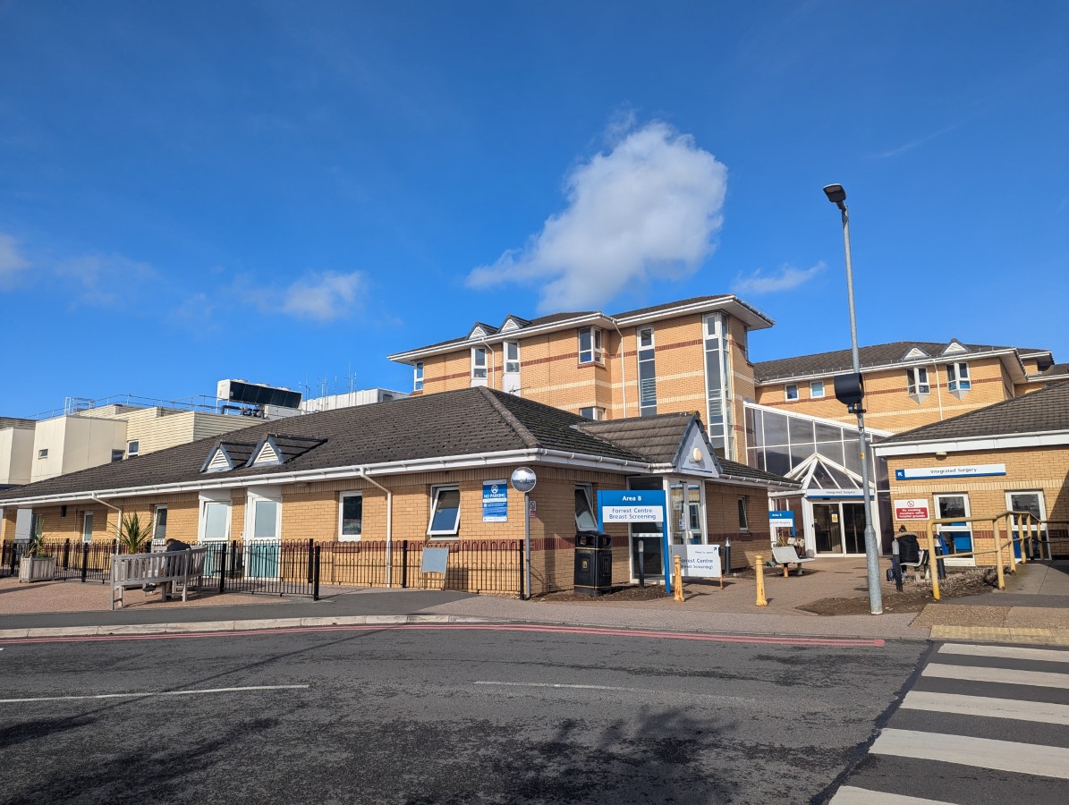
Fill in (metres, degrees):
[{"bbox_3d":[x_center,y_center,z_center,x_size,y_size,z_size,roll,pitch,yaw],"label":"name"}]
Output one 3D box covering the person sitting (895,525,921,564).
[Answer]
[{"bbox_3d":[7.908,3.228,15.934,0.640,1.200,0.480,-8,-12,35],"label":"person sitting"}]

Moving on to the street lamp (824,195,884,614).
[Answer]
[{"bbox_3d":[4.448,-0.122,10.486,0.400,6.080,0.750,-6,-11,27],"label":"street lamp"}]

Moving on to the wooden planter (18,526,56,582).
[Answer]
[{"bbox_3d":[-12.352,3.811,18.421,0.600,1.300,0.600,-8,-12,35],"label":"wooden planter"}]

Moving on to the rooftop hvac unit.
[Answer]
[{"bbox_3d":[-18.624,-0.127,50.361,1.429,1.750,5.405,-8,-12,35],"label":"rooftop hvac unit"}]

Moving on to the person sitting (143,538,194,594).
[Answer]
[{"bbox_3d":[-6.490,2.968,13.239,0.740,1.050,0.500,1,-10,-10],"label":"person sitting"}]

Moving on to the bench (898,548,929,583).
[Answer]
[{"bbox_3d":[8.232,3.505,16.190,0.550,0.730,1.550,-8,-12,35],"label":"bench"}]

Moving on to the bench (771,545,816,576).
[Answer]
[{"bbox_3d":[6.312,3.847,18.009,0.560,0.730,1.600,-8,-12,36],"label":"bench"}]

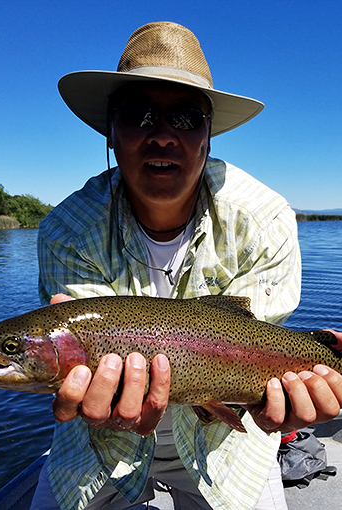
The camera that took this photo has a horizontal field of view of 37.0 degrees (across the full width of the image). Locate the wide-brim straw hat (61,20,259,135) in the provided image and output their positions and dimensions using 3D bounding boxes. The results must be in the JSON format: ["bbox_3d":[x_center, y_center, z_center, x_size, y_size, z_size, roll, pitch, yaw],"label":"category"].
[{"bbox_3d":[-0.011,-0.298,0.862,0.345,0.145,0.370,5,-2,-6],"label":"wide-brim straw hat"}]

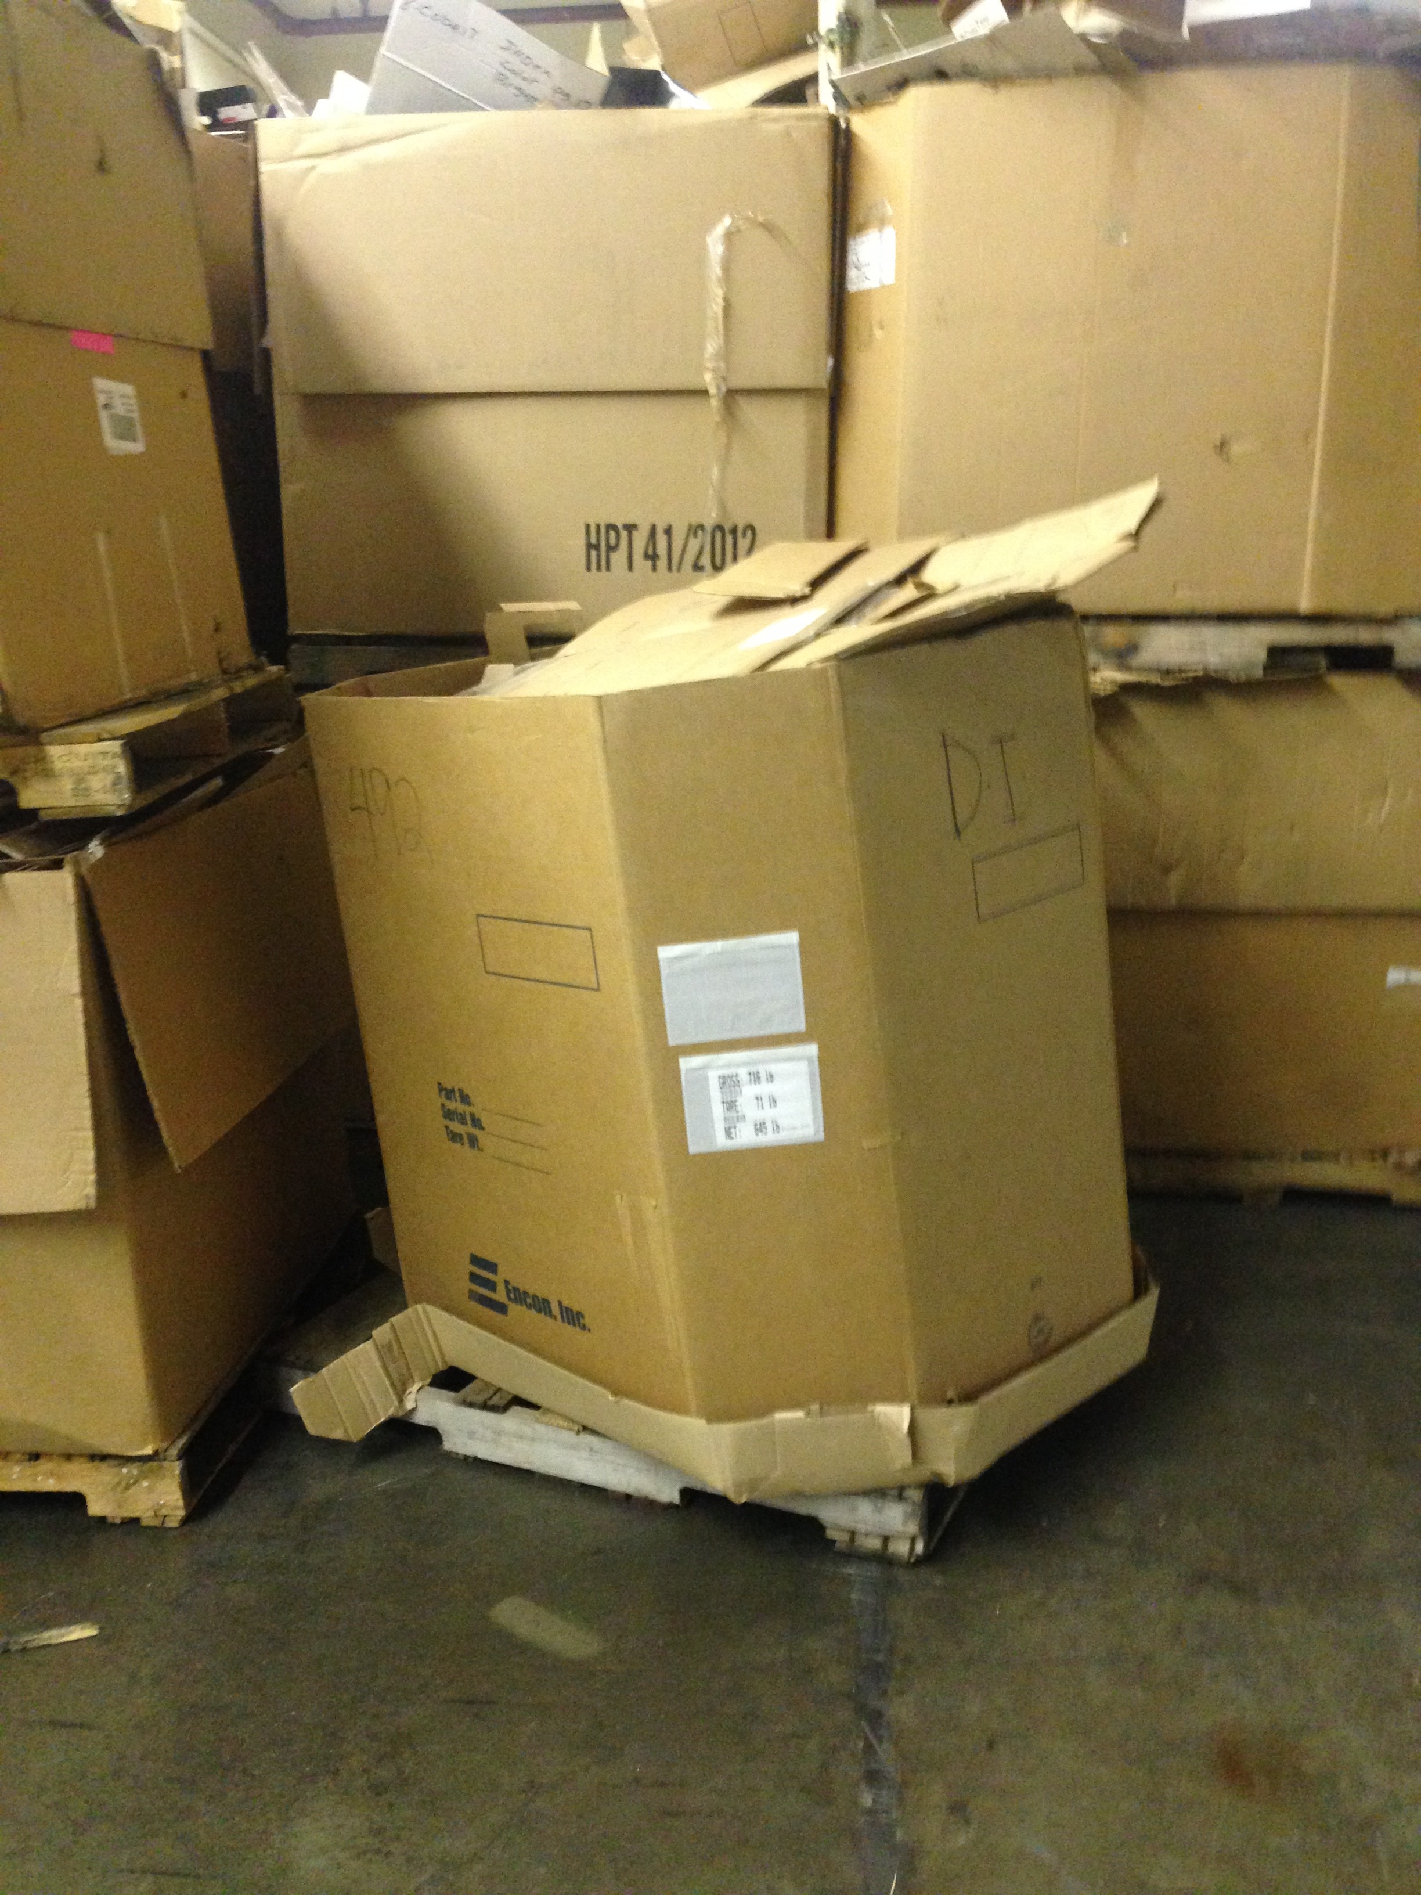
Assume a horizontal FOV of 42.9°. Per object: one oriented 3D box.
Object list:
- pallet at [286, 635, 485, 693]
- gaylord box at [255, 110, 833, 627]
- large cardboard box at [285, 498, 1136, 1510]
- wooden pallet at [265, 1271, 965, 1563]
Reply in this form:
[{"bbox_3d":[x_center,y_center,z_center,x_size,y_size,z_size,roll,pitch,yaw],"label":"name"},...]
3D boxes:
[{"bbox_3d":[-0.307,-0.757,4.548,1.214,0.134,1.016,1,14,4],"label":"pallet"},{"bbox_3d":[-0.310,-1.341,4.404,1.214,1.069,1.020,1,14,4],"label":"gaylord box"},{"bbox_3d":[0.025,0.066,3.160,0.987,1.230,1.242,-18,17,-39],"label":"large cardboard box"},{"bbox_3d":[-0.043,0.697,3.392,1.219,0.134,1.016,6,15,22],"label":"wooden pallet"}]

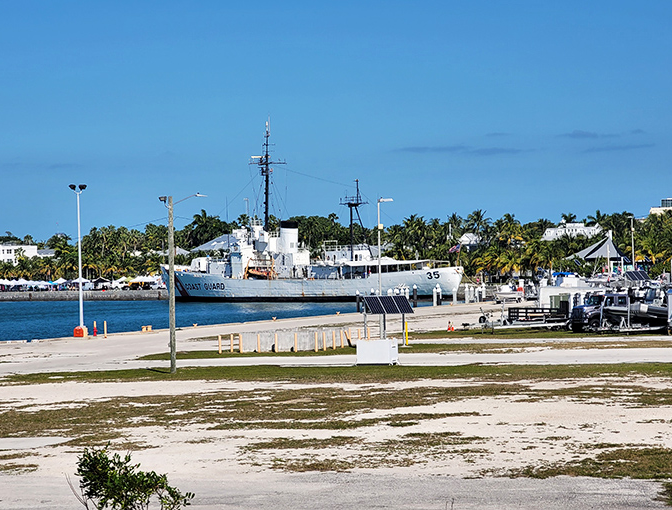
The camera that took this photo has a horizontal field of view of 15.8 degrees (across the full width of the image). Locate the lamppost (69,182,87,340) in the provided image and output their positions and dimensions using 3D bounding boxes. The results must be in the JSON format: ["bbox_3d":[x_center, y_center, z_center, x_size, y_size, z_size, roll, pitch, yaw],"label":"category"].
[{"bbox_3d":[-20.209,0.456,190.000,1.400,11.950,0.700,-1,0,0],"label":"lamppost"}]

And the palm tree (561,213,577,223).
[{"bbox_3d":[68.801,-3.995,715.000,4.600,17.000,4.600,-1,0,0],"label":"palm tree"}]

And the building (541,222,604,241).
[{"bbox_3d":[68.517,-2.752,700.000,17.500,13.500,12.000,-1,0,10],"label":"building"}]

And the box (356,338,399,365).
[{"bbox_3d":[2.223,5.148,128.500,1.900,1.360,1.150,-1,0,20],"label":"box"}]

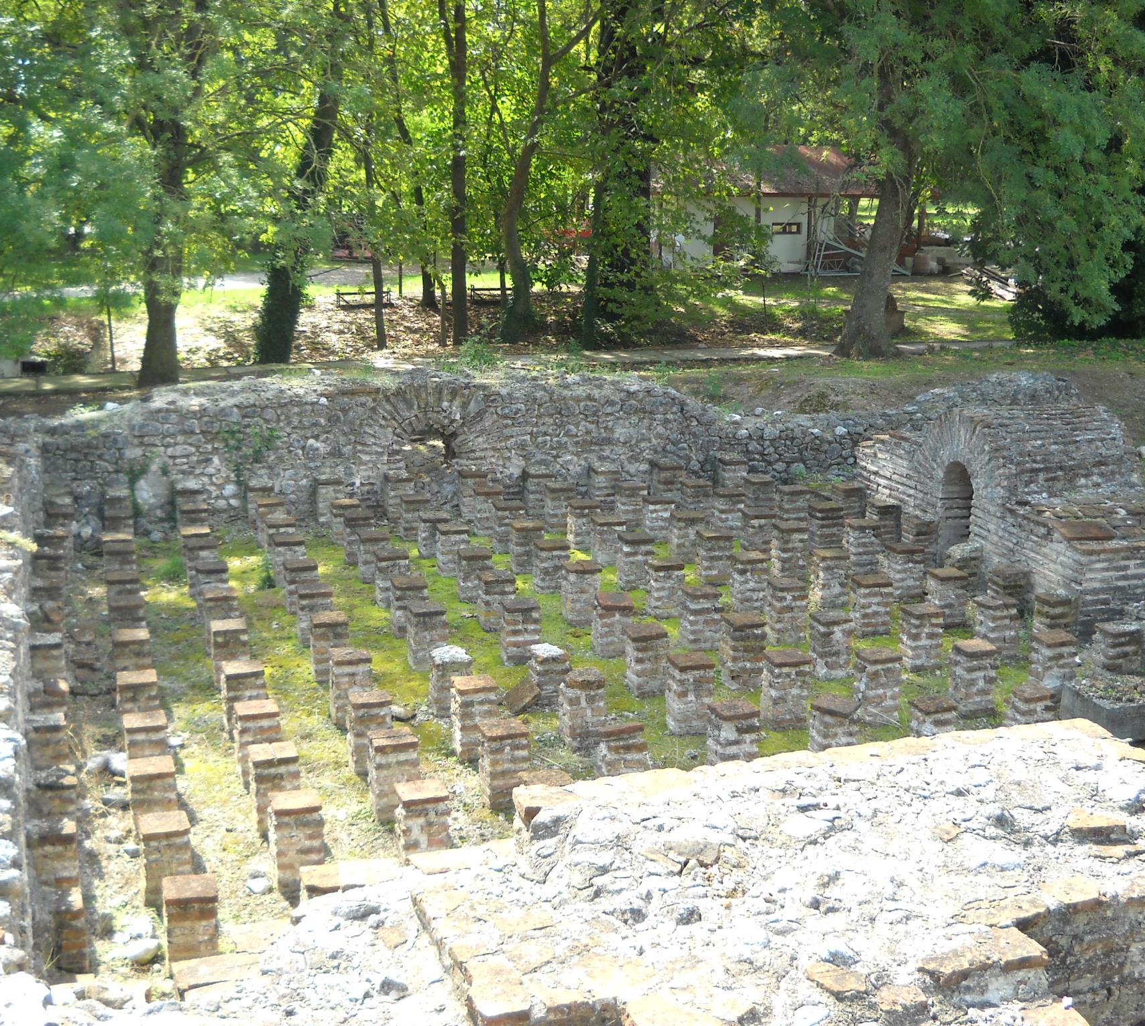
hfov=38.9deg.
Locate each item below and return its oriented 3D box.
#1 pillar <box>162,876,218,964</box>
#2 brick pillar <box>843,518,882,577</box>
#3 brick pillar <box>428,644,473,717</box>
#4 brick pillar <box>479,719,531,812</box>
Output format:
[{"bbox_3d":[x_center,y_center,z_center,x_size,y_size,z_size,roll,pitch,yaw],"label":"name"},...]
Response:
[{"bbox_3d":[-2.313,2.516,9.861,0.312,0.530,0.312,-4,15,-17],"label":"pillar"},{"bbox_3d":[3.012,0.347,16.829,0.302,0.504,0.278,-3,16,-17],"label":"brick pillar"},{"bbox_3d":[-0.991,1.381,13.199,0.301,0.477,0.288,-4,14,-17],"label":"brick pillar"},{"bbox_3d":[-0.560,2.095,13.477,0.341,0.643,0.341,-5,16,-17],"label":"brick pillar"}]

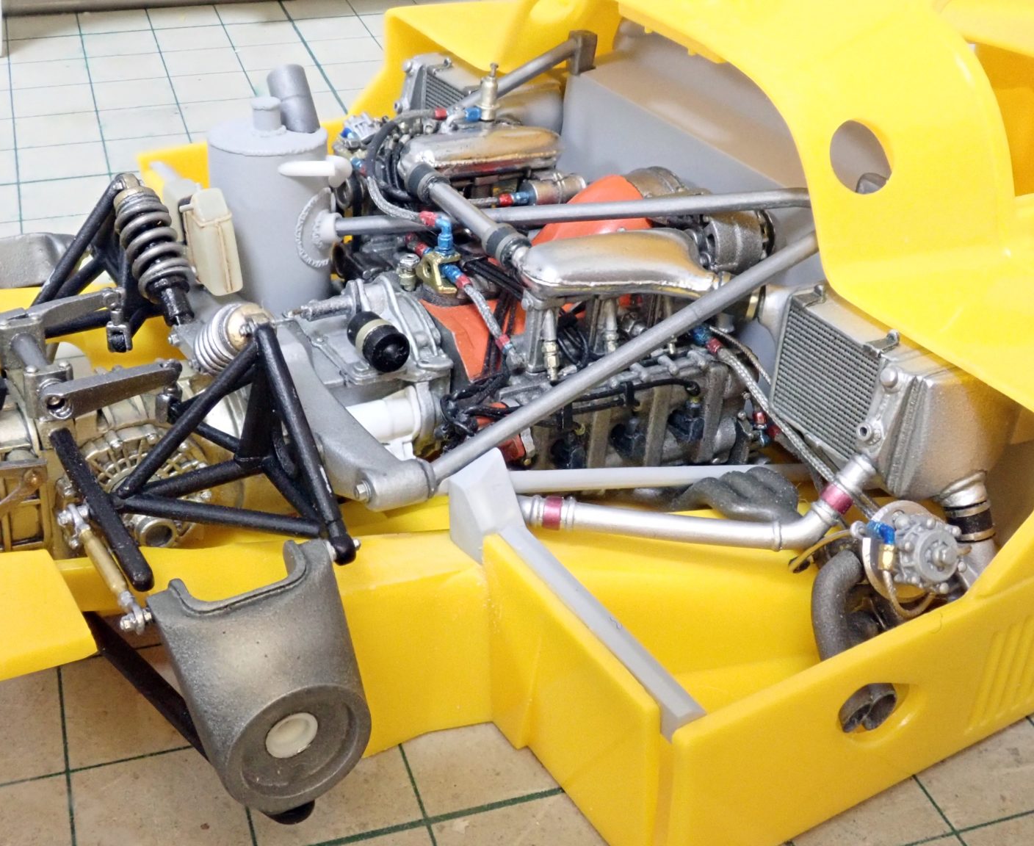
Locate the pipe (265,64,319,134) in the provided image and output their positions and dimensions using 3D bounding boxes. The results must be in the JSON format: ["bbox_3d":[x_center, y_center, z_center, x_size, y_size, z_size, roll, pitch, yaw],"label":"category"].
[{"bbox_3d":[-0.019,-0.027,0.104,0.003,0.003,0.006,-15,80,-6],"label":"pipe"}]

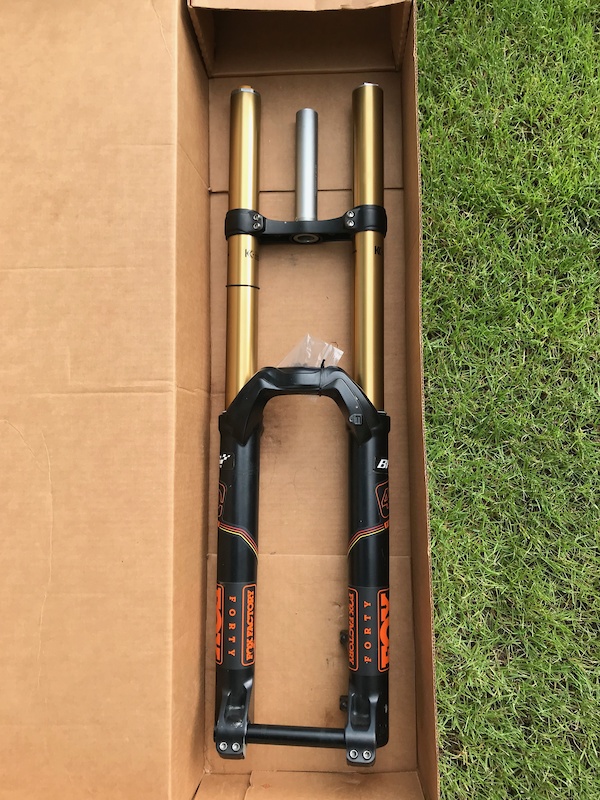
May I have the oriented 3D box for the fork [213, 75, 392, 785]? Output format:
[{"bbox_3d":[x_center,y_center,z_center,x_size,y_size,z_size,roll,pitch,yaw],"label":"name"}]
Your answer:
[{"bbox_3d":[0.006,0.003,0.778,0.205,0.100,0.800,-1,84,7],"label":"fork"}]

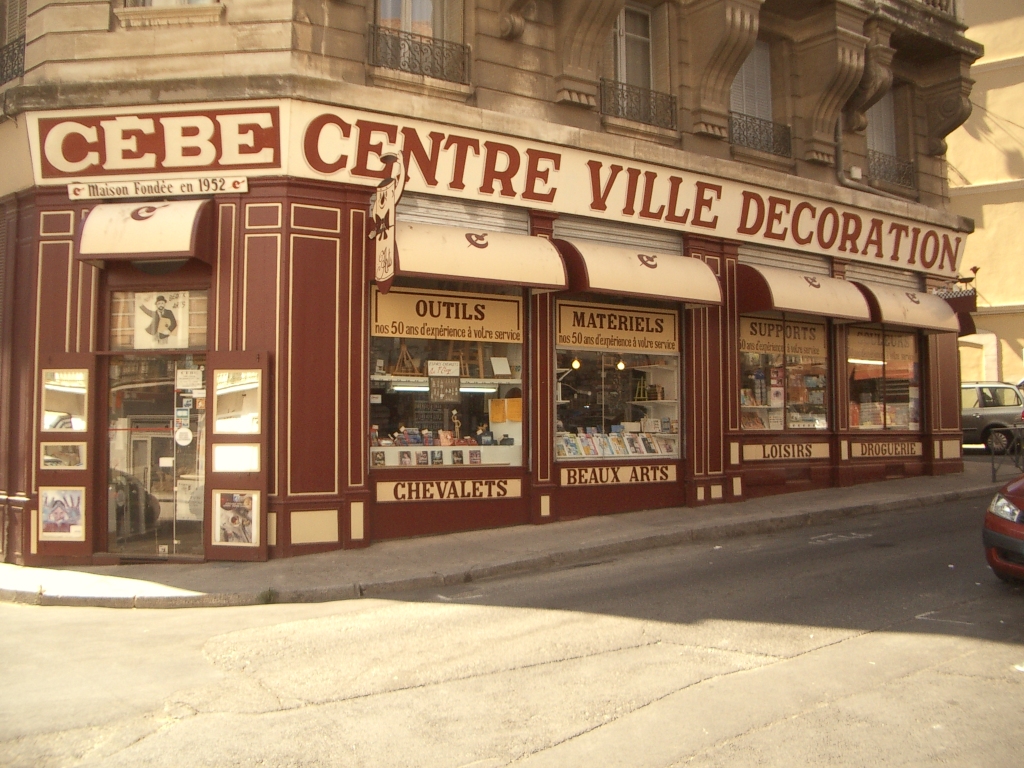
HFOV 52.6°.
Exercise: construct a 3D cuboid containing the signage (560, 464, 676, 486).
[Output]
[{"bbox_3d":[1.387,1.170,13.232,1.906,0.217,0.030,2,-3,-34],"label":"signage"}]

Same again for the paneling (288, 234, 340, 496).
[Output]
[{"bbox_3d":[-2.349,-0.224,12.345,0.627,3.093,0.050,2,-4,-34],"label":"paneling"}]

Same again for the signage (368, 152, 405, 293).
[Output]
[{"bbox_3d":[-1.504,-1.891,12.394,0.080,1.629,0.911,2,-4,-34],"label":"signage"}]

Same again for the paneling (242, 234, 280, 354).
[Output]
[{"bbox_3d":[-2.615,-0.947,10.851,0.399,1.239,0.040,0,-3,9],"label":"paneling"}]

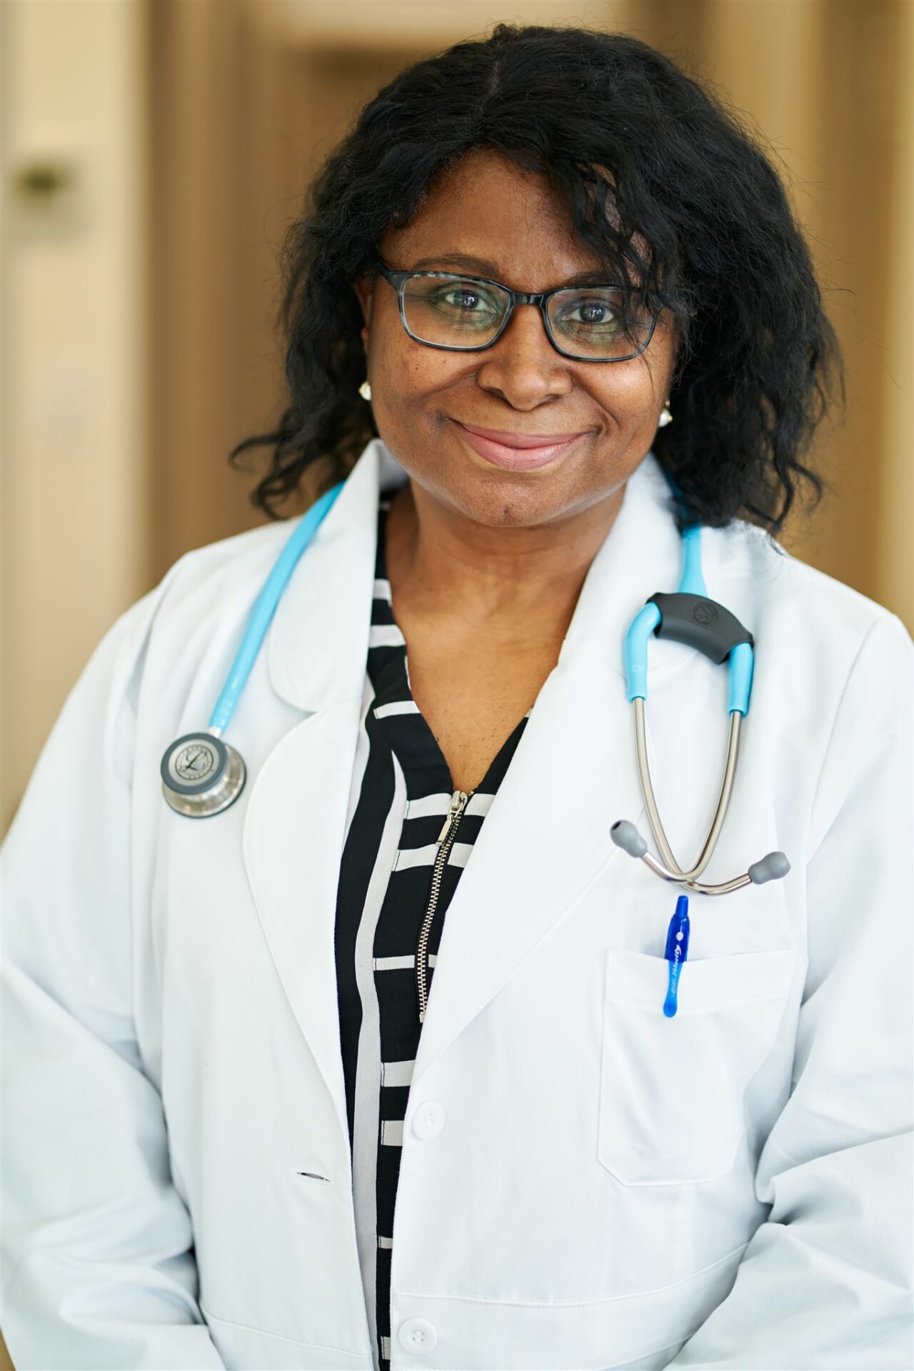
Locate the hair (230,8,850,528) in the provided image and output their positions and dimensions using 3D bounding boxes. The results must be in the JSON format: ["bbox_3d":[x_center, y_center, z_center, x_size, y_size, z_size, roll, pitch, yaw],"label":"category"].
[{"bbox_3d":[0.043,-0.222,1.750,0.325,0.272,0.250,4,10,-2],"label":"hair"}]

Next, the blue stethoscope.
[{"bbox_3d":[0.014,-0.014,1.715,0.330,0.235,0.185,3,10,10],"label":"blue stethoscope"}]

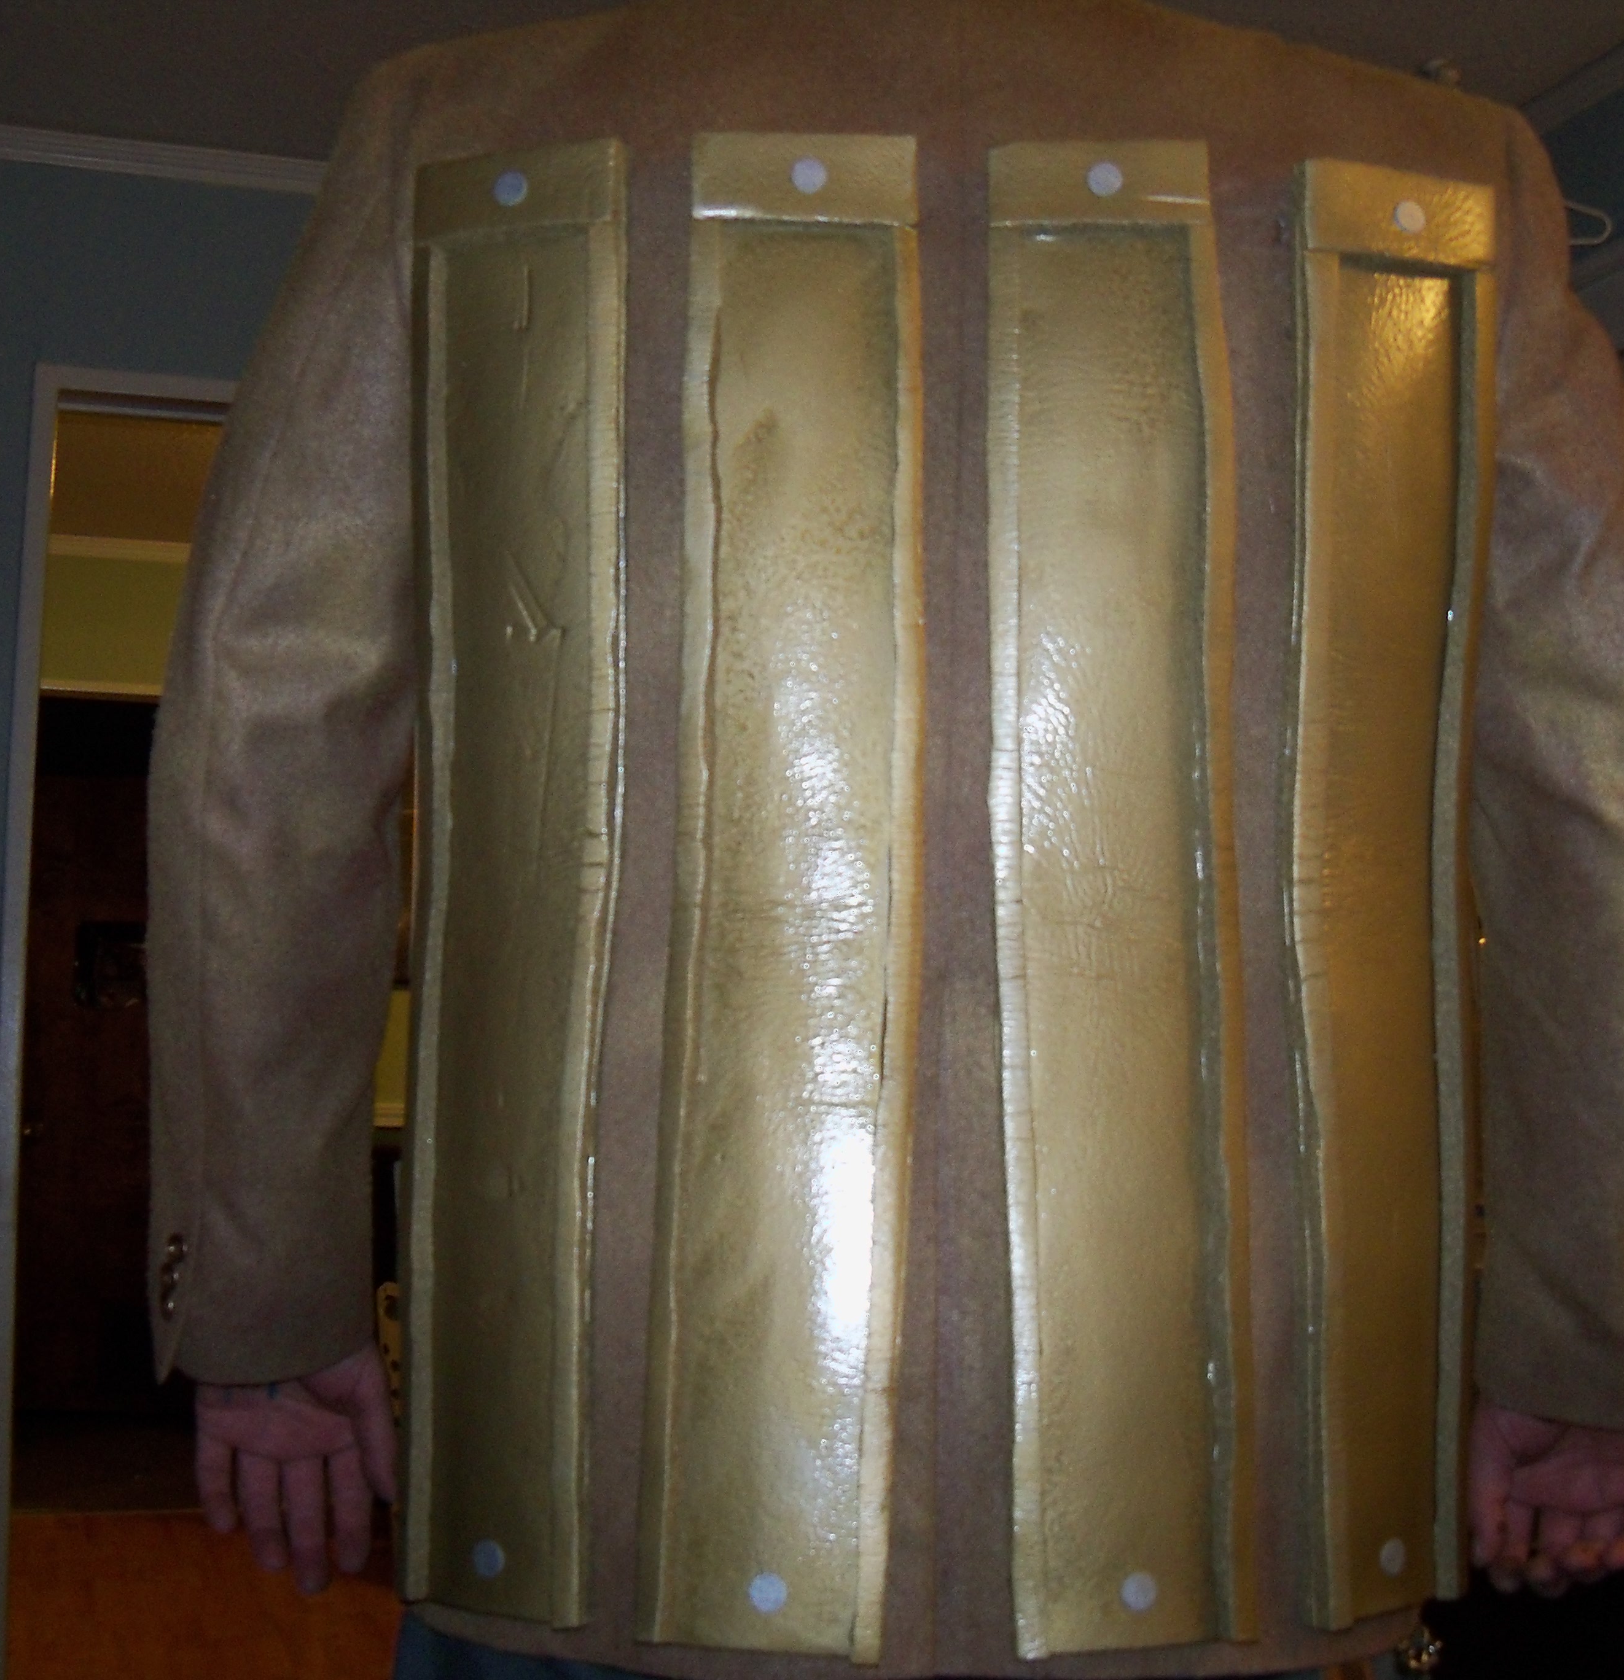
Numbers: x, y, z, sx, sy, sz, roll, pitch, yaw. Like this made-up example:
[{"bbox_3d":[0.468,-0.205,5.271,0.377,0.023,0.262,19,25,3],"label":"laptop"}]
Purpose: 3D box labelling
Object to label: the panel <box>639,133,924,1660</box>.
[{"bbox_3d":[-0.010,0.017,1.031,0.112,0.678,0.050,1,-5,5],"label":"panel"}]

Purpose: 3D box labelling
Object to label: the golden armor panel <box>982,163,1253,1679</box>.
[{"bbox_3d":[0.134,0.018,1.031,0.112,0.673,0.050,0,-5,-5],"label":"golden armor panel"}]

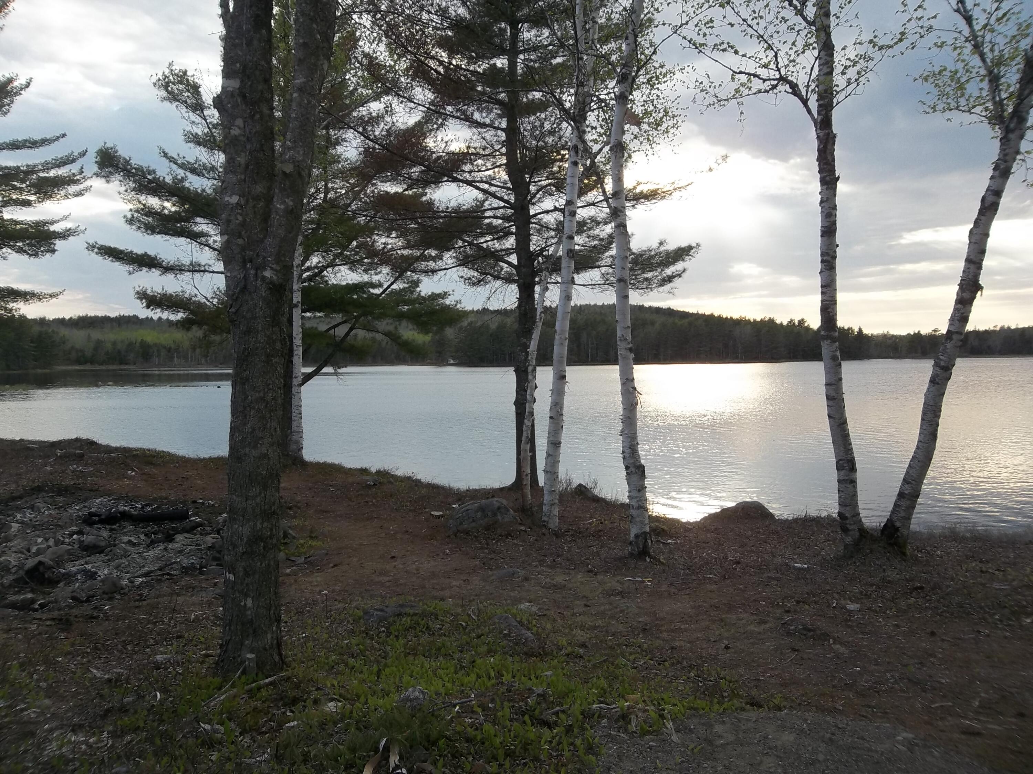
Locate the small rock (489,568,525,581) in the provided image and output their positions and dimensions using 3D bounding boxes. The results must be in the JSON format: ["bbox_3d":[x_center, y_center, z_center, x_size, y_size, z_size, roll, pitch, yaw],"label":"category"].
[{"bbox_3d":[-0.069,1.378,5.980,0.245,0.060,0.180,-1,2,-10],"label":"small rock"}]

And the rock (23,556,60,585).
[{"bbox_3d":[-3.481,1.344,5.900,0.260,0.190,0.230,-2,2,-31],"label":"rock"}]

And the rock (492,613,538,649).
[{"bbox_3d":[-0.009,1.396,4.600,0.250,0.140,0.250,-1,2,0],"label":"rock"}]

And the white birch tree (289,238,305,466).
[{"bbox_3d":[-3.828,-0.610,14.000,0.200,3.800,0.200,-1,2,-15],"label":"white birch tree"}]

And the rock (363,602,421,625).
[{"bbox_3d":[-0.790,1.404,5.120,0.360,0.085,0.260,-1,2,-12],"label":"rock"}]

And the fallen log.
[{"bbox_3d":[-3.596,1.278,8.050,0.620,0.110,0.110,-1,2,-16],"label":"fallen log"}]

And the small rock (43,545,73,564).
[{"bbox_3d":[-3.752,1.348,6.600,0.235,0.130,0.190,-2,2,-27],"label":"small rock"}]

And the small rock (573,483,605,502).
[{"bbox_3d":[0.878,1.286,9.800,0.390,0.210,0.320,0,2,5],"label":"small rock"}]

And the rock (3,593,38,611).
[{"bbox_3d":[-3.296,1.428,5.350,0.240,0.100,0.180,-2,2,-32],"label":"rock"}]

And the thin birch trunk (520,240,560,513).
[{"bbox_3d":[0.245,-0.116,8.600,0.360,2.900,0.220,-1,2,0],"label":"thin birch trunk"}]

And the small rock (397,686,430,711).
[{"bbox_3d":[-0.468,1.413,3.650,0.145,0.095,0.130,-1,2,-8],"label":"small rock"}]

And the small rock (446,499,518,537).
[{"bbox_3d":[-0.330,1.219,7.750,0.660,0.270,0.480,-1,2,-15],"label":"small rock"}]

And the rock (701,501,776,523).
[{"bbox_3d":[2.259,1.221,8.200,0.700,0.220,0.500,-1,2,0],"label":"rock"}]

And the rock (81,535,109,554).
[{"bbox_3d":[-3.634,1.337,6.950,0.250,0.145,0.200,-2,2,-27],"label":"rock"}]

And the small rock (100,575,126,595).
[{"bbox_3d":[-2.850,1.387,5.680,0.185,0.125,0.160,-2,2,-25],"label":"small rock"}]

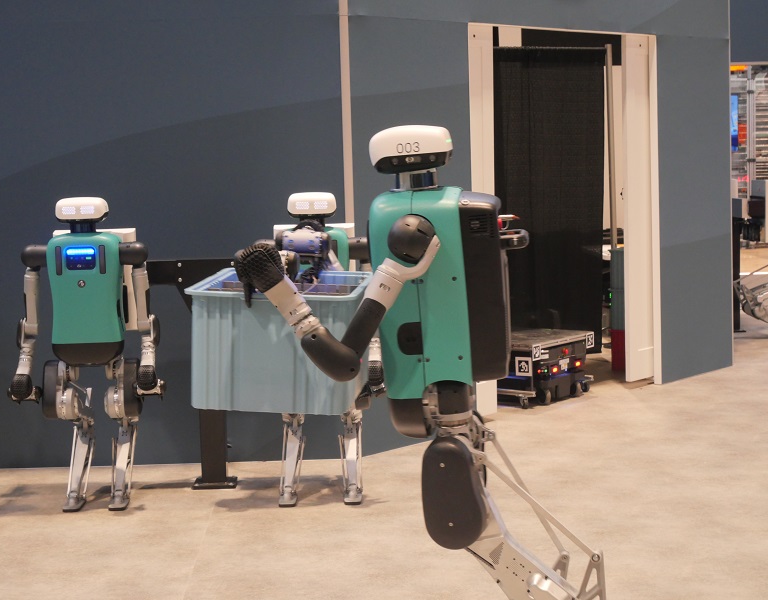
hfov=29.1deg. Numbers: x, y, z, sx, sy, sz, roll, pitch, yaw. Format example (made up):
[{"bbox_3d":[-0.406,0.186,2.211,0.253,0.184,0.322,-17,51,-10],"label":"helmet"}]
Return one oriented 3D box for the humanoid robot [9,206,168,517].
[{"bbox_3d":[-1.424,0.254,7.176,0.720,1.504,0.580,-2,6,-2],"label":"humanoid robot"}]

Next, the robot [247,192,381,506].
[{"bbox_3d":[-0.326,0.228,7.145,0.720,1.497,0.580,-2,6,-2],"label":"robot"}]

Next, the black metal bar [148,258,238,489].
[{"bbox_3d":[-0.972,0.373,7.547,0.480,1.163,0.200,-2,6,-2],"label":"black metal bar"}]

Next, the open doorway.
[{"bbox_3d":[1.171,-0.521,9.544,0.150,2.406,2.024,4,8,43],"label":"open doorway"}]

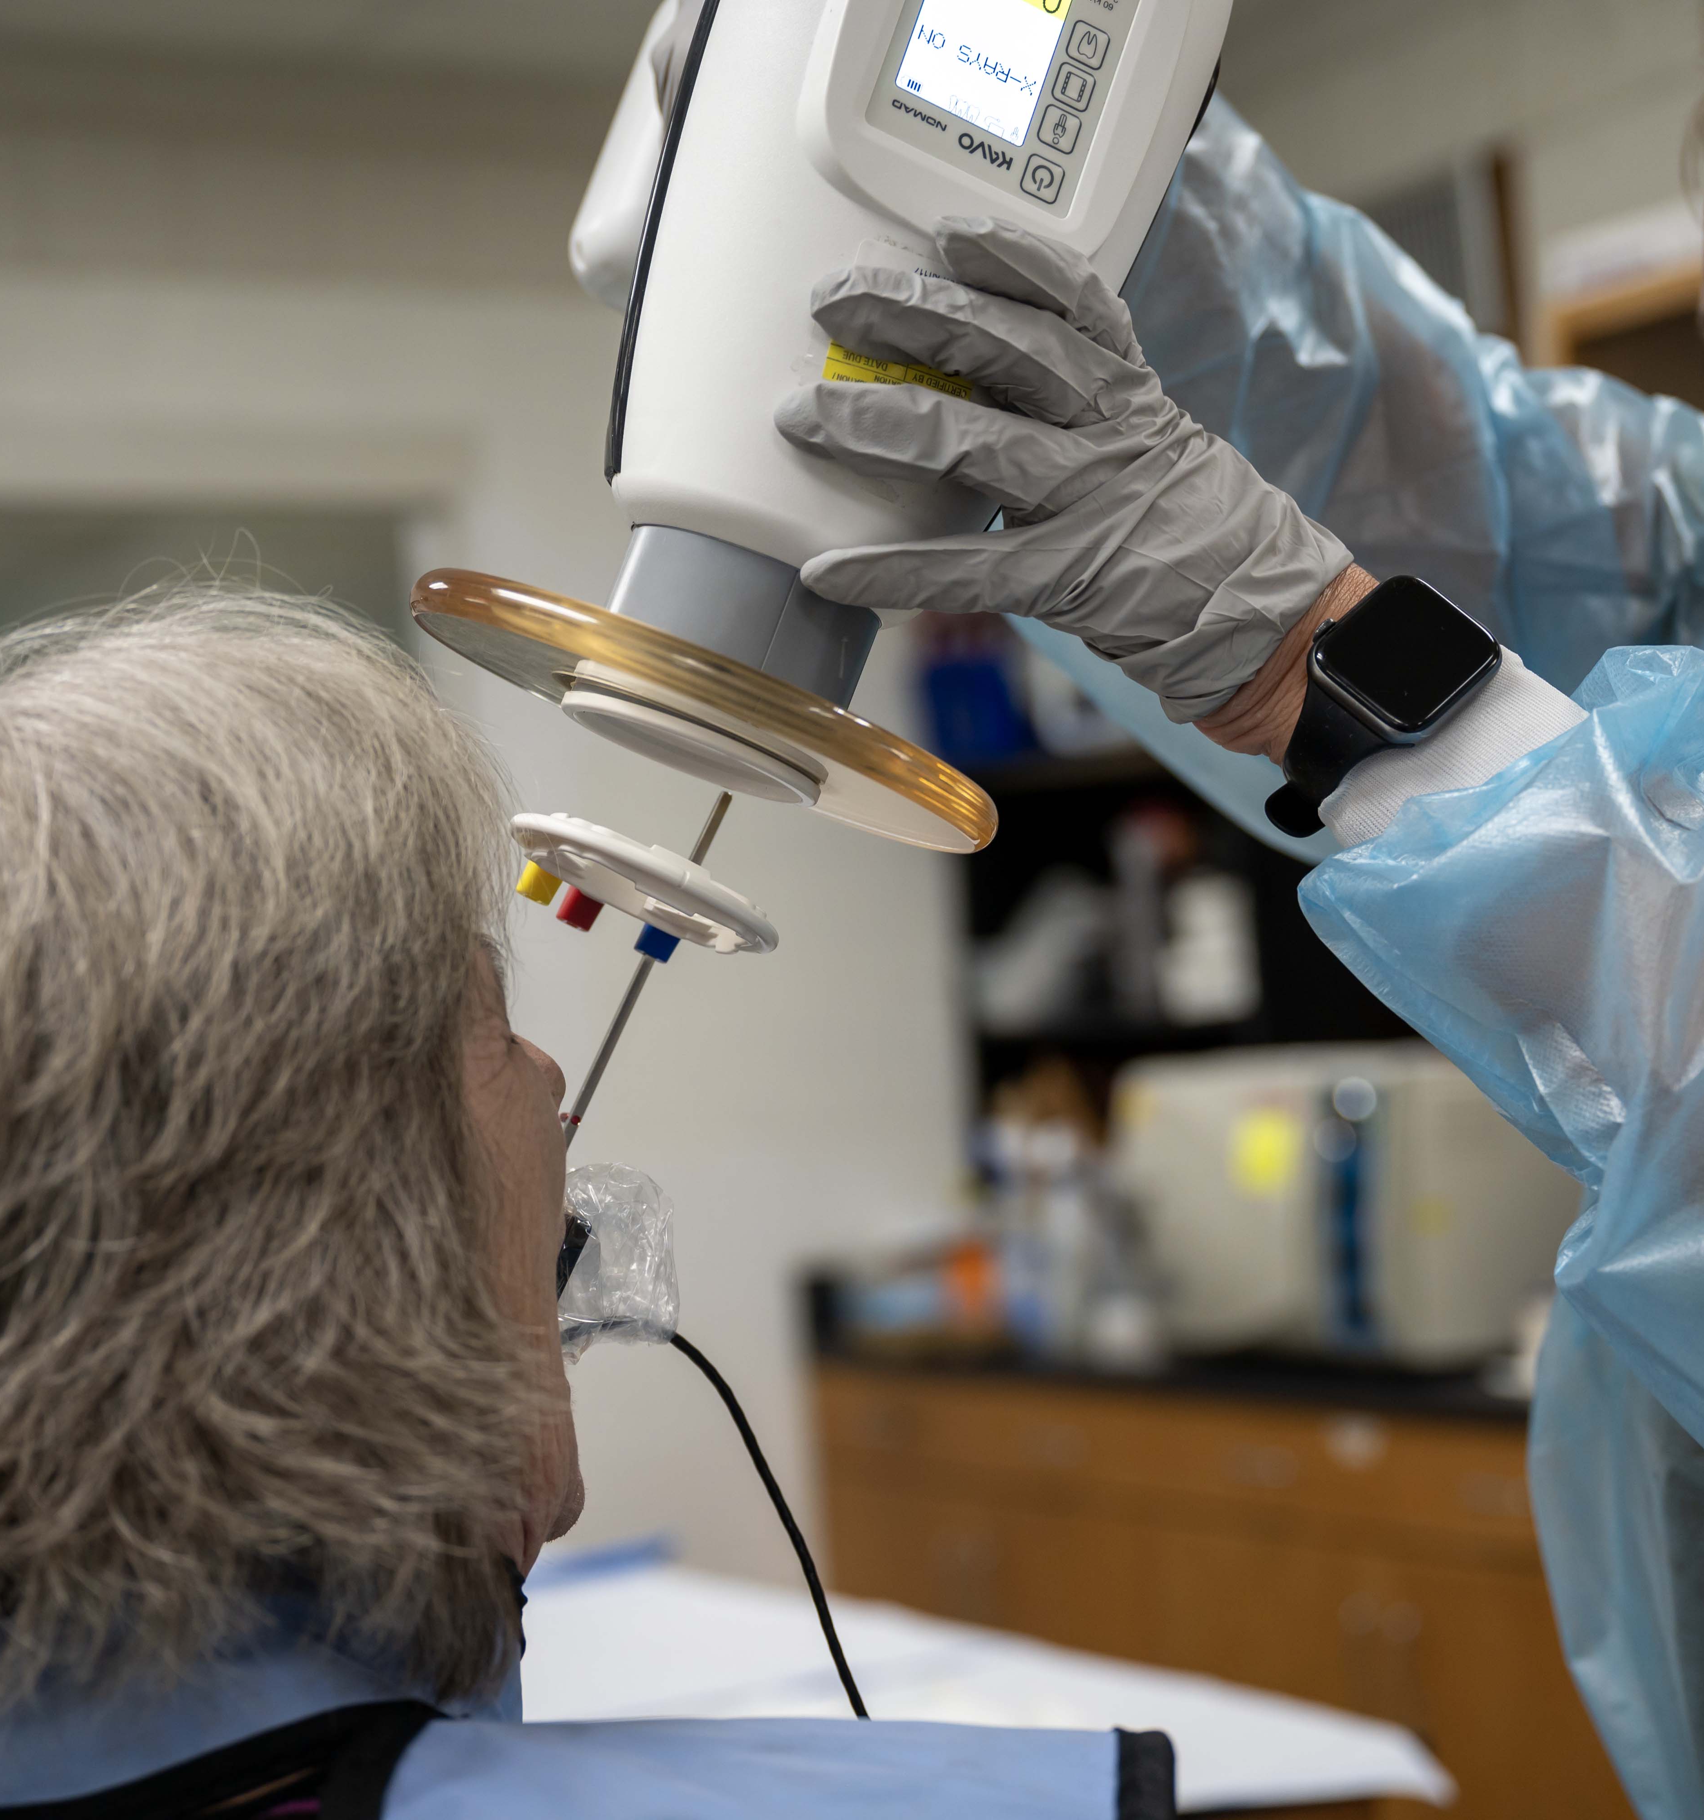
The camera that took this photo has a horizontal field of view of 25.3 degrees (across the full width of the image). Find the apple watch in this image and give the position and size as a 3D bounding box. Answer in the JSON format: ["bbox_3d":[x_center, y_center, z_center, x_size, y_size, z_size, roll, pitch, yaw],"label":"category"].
[{"bbox_3d":[0.125,-0.044,0.910,0.056,0.038,0.052,-40,-19,-28],"label":"apple watch"}]

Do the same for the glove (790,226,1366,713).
[{"bbox_3d":[0.051,-0.106,0.920,0.148,0.090,0.075,30,-13,-1],"label":"glove"}]

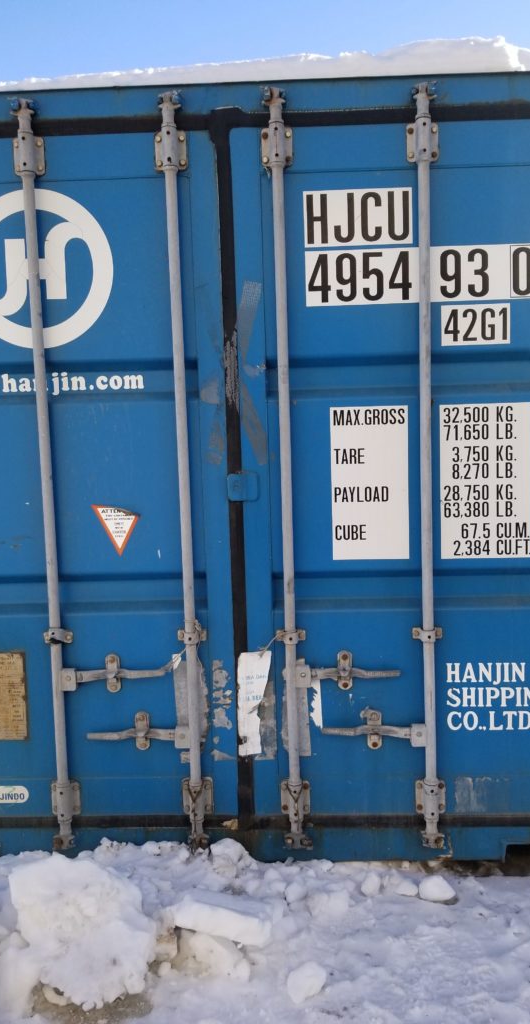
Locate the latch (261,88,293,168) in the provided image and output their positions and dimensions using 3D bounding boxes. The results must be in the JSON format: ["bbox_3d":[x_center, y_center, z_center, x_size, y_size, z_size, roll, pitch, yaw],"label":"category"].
[{"bbox_3d":[0.039,-1.192,2.393,0.096,0.224,0.055,-1,6,2],"label":"latch"}]

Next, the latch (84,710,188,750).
[{"bbox_3d":[-0.426,0.739,2.594,0.348,0.136,0.060,-1,5,2],"label":"latch"}]

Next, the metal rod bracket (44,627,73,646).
[{"bbox_3d":[-0.691,0.418,2.577,0.100,0.060,0.056,-1,5,2],"label":"metal rod bracket"}]

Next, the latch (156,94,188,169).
[{"bbox_3d":[-0.292,-1.188,2.407,0.098,0.223,0.055,-1,6,2],"label":"latch"}]

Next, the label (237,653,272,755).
[{"bbox_3d":[-0.035,0.649,2.594,0.113,0.364,0.012,-1,5,2],"label":"label"}]

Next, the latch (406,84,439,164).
[{"bbox_3d":[0.488,-1.203,2.378,0.100,0.239,0.065,-1,5,2],"label":"latch"}]

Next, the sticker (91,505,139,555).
[{"bbox_3d":[-0.497,0.062,2.564,0.160,0.172,0.008,-1,6,2],"label":"sticker"}]

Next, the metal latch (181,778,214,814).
[{"bbox_3d":[-0.224,0.953,2.580,0.100,0.116,0.060,-2,5,1],"label":"metal latch"}]

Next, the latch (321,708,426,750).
[{"bbox_3d":[0.363,0.725,2.561,0.346,0.139,0.060,-1,5,2],"label":"latch"}]

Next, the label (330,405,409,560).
[{"bbox_3d":[0.343,-0.094,2.517,0.256,0.508,0.008,-1,5,2],"label":"label"}]

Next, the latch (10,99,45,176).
[{"bbox_3d":[-0.736,-1.163,2.391,0.100,0.216,0.065,-2,5,1],"label":"latch"}]

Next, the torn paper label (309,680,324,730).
[{"bbox_3d":[0.173,0.645,2.570,0.043,0.167,0.005,-2,5,1],"label":"torn paper label"}]

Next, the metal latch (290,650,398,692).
[{"bbox_3d":[0.259,0.522,2.529,0.369,0.120,0.060,-2,5,1],"label":"metal latch"}]

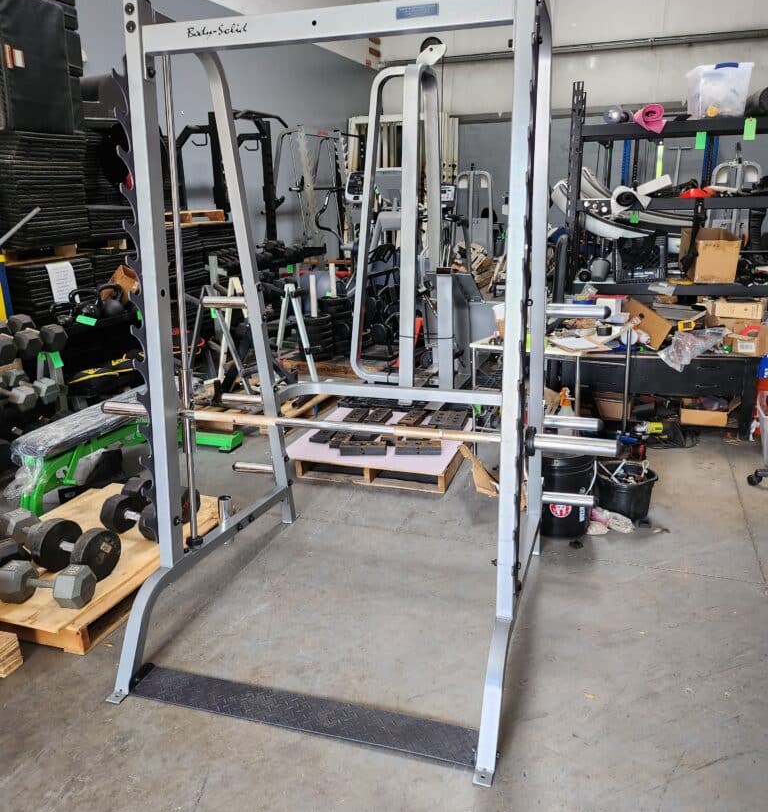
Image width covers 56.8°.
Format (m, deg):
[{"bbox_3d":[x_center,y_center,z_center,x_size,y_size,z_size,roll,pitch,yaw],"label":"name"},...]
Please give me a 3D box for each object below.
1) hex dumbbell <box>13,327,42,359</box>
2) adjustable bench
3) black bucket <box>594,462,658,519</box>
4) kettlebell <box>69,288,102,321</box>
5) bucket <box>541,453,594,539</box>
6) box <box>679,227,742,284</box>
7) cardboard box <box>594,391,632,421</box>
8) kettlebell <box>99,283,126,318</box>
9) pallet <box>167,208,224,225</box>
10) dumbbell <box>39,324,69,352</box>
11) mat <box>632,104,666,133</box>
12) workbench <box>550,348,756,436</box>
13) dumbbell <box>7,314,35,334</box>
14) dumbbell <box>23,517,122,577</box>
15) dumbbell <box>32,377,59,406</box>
[{"bbox_3d":[-2.099,-0.397,4.000,0.320,0.140,0.145,19,16,13],"label":"hex dumbbell"},{"bbox_3d":[-1.469,0.205,4.019,0.680,0.449,1.357,4,18,17],"label":"adjustable bench"},{"bbox_3d":[1.186,0.423,3.482,0.283,0.208,0.283,4,18,17],"label":"black bucket"},{"bbox_3d":[-1.927,-0.651,4.600,0.190,0.225,0.175,-8,18,-21],"label":"kettlebell"},{"bbox_3d":[0.911,0.434,3.591,0.310,0.385,0.310,3,12,15],"label":"bucket"},{"bbox_3d":[2.705,-1.246,5.900,0.360,0.430,0.310,-1,12,-8],"label":"box"},{"bbox_3d":[1.868,0.004,5.780,0.260,0.200,0.220,-2,12,-10],"label":"cardboard box"},{"bbox_3d":[-1.835,-0.713,4.800,0.180,0.260,0.165,-4,12,-20],"label":"kettlebell"},{"bbox_3d":[-2.062,-1.500,5.824,1.050,0.120,1.070,5,12,20],"label":"pallet"},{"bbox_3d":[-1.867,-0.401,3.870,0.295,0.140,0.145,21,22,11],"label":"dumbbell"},{"bbox_3d":[1.635,-1.781,4.420,0.155,0.160,0.600,3,17,14],"label":"mat"},{"bbox_3d":[1.723,-0.145,4.729,1.228,0.542,0.580,2,17,10],"label":"workbench"},{"bbox_3d":[-2.025,-0.441,4.150,0.320,0.140,0.145,19,16,13],"label":"dumbbell"},{"bbox_3d":[-1.229,0.572,2.830,0.291,0.208,0.208,5,18,21],"label":"dumbbell"},{"bbox_3d":[-1.979,-0.112,3.980,0.300,0.130,0.140,19,16,13],"label":"dumbbell"}]

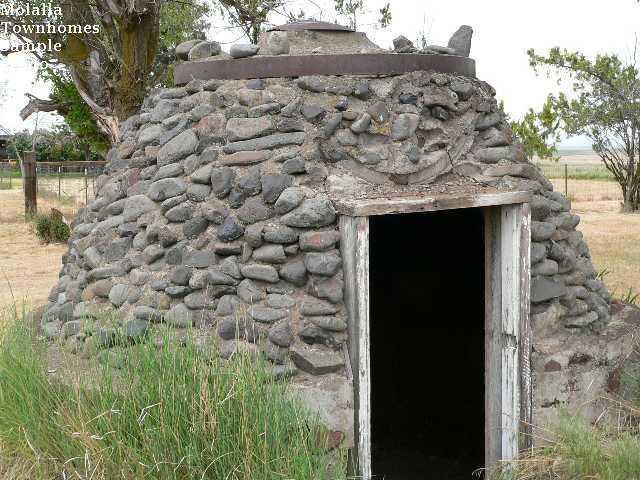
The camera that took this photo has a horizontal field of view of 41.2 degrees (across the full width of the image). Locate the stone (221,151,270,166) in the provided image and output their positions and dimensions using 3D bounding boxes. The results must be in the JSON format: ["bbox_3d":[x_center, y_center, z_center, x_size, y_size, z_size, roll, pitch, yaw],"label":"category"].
[{"bbox_3d":[-0.388,-0.425,4.431,0.268,0.060,0.130,-9,3,19],"label":"stone"}]

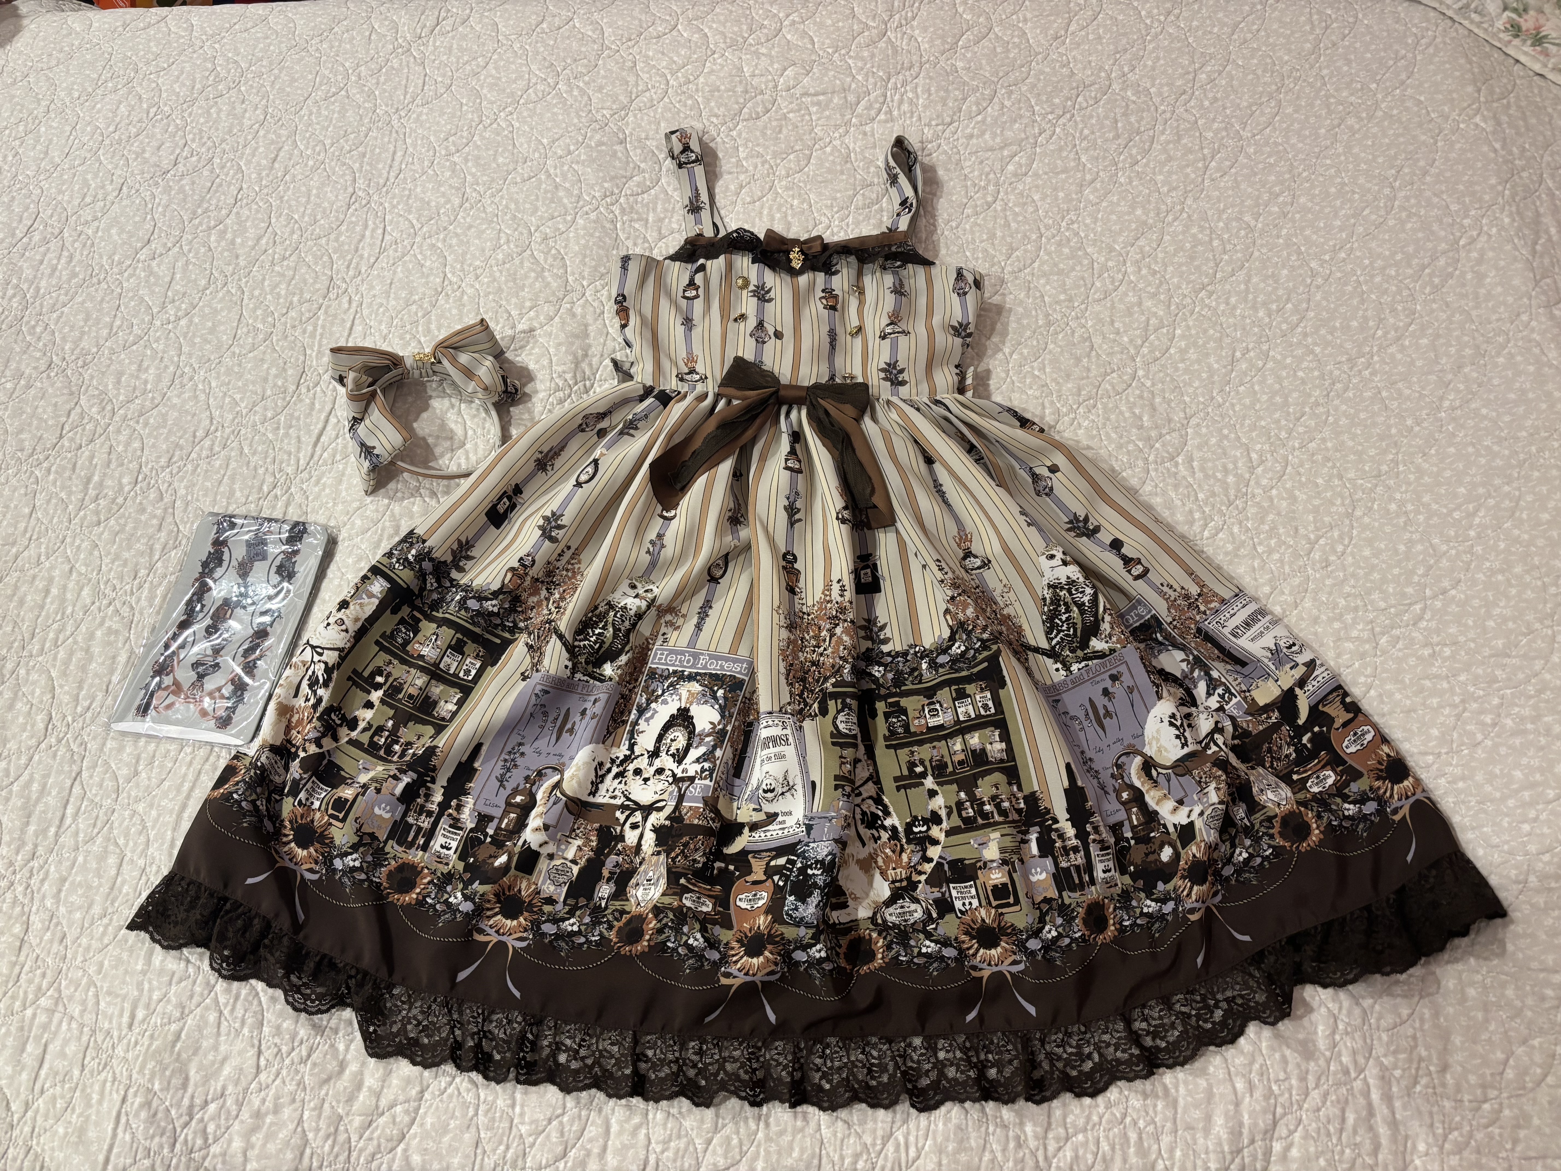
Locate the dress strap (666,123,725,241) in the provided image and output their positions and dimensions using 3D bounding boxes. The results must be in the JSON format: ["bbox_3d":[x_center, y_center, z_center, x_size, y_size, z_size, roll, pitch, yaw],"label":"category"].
[{"bbox_3d":[-0.095,-0.442,1.282,0.051,0.030,0.142,-7,63,-4],"label":"dress strap"}]

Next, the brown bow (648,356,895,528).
[{"bbox_3d":[-0.008,-0.136,1.108,0.222,0.038,0.180,0,62,0],"label":"brown bow"}]

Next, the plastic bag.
[{"bbox_3d":[-0.491,0.036,1.045,0.121,0.016,0.214,7,63,4],"label":"plastic bag"}]

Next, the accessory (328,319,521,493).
[{"bbox_3d":[-0.341,-0.176,1.121,0.183,0.072,0.169,-3,62,-2],"label":"accessory"}]

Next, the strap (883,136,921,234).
[{"bbox_3d":[0.132,-0.441,1.282,0.033,0.034,0.121,0,62,0],"label":"strap"}]

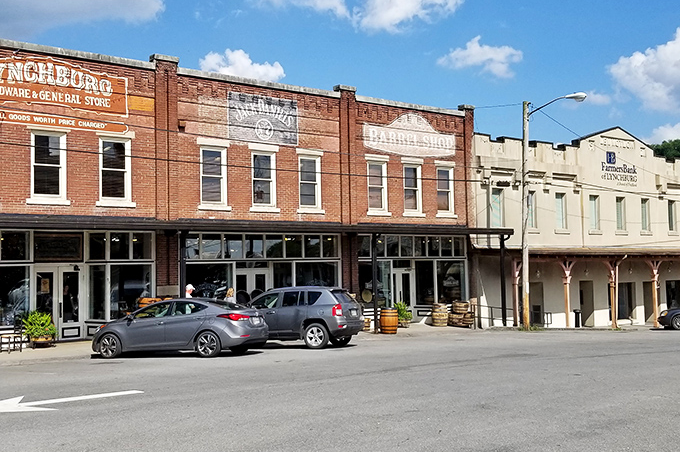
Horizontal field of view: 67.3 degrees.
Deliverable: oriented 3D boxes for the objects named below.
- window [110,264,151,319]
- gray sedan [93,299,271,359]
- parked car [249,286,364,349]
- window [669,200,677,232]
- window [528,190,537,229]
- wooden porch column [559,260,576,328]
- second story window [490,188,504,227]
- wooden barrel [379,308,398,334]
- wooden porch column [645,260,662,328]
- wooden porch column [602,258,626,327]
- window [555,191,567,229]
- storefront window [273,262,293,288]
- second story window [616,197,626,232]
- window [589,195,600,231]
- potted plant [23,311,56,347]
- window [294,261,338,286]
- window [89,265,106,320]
[{"bbox_3d":[-6.740,2.122,16.469,1.250,1.800,0.120,1,-3,-27],"label":"window"},{"bbox_3d":[-4.100,2.590,13.140,4.550,1.440,1.780,-3,-7,15],"label":"gray sedan"},{"bbox_3d":[-1.555,2.597,14.650,4.450,1.660,1.810,-4,-7,22],"label":"parked car"},{"bbox_3d":[21.669,-0.655,33.379,0.950,2.000,0.160,1,-3,-27],"label":"window"},{"bbox_3d":[9.102,-0.764,24.527,0.740,1.786,0.200,1,-4,-27],"label":"window"},{"bbox_3d":[11.570,3.447,25.927,1.320,3.450,0.300,1,-3,-27],"label":"wooden porch column"},{"bbox_3d":[7.220,-0.820,23.556,0.789,1.776,0.200,1,-4,-27],"label":"second story window"},{"bbox_3d":[1.823,3.503,18.850,0.650,0.890,0.650,-1,-3,0],"label":"wooden barrel"},{"bbox_3d":[15.619,3.366,25.362,1.487,3.345,0.300,1,-4,-27],"label":"wooden porch column"},{"bbox_3d":[14.742,3.673,27.548,1.380,3.650,0.300,1,-3,-27],"label":"wooden porch column"},{"bbox_3d":[12.328,-0.829,28.606,0.950,2.040,0.160,1,-3,-27],"label":"window"},{"bbox_3d":[-2.066,2.176,18.532,0.765,1.700,0.100,1,-4,-27],"label":"storefront window"},{"bbox_3d":[15.114,-0.640,27.634,0.799,1.804,0.200,1,-4,-27],"label":"second story window"},{"bbox_3d":[14.833,-0.749,29.886,0.950,2.020,0.160,1,-3,-27],"label":"window"},{"bbox_3d":[-8.548,2.965,14.600,0.920,0.970,0.880,1,-3,-27],"label":"potted plant"},{"bbox_3d":[-0.870,2.202,19.150,1.754,1.700,0.100,1,-4,-27],"label":"window"},{"bbox_3d":[-7.471,2.039,15.740,0.488,1.702,0.100,1,-4,-27],"label":"window"}]

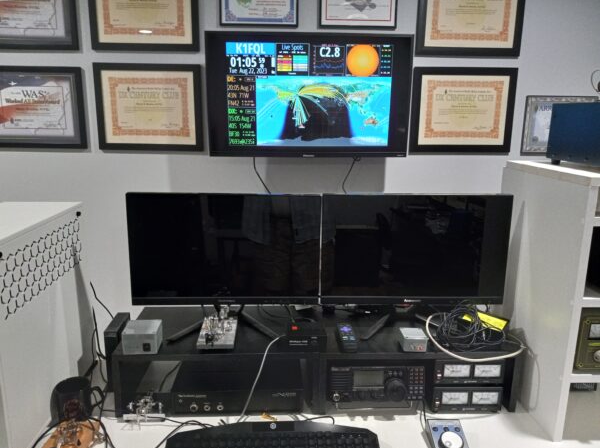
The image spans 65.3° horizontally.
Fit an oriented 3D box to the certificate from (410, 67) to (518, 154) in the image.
[{"bbox_3d":[0.634,-0.440,1.830,0.402,0.320,0.022,0,13,-2],"label":"certificate"}]

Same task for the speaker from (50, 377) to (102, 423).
[{"bbox_3d":[-0.540,0.437,1.156,0.113,0.085,0.083,0,13,-2],"label":"speaker"}]

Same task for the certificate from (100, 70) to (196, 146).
[{"bbox_3d":[-0.571,-0.442,1.787,0.342,0.266,0.008,0,13,-2],"label":"certificate"}]

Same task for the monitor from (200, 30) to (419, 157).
[{"bbox_3d":[0.035,-0.466,1.722,0.729,0.429,0.070,0,13,-2],"label":"monitor"}]

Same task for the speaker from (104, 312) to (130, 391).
[{"bbox_3d":[-0.502,0.357,1.313,0.036,0.173,0.126,0,13,-2],"label":"speaker"}]

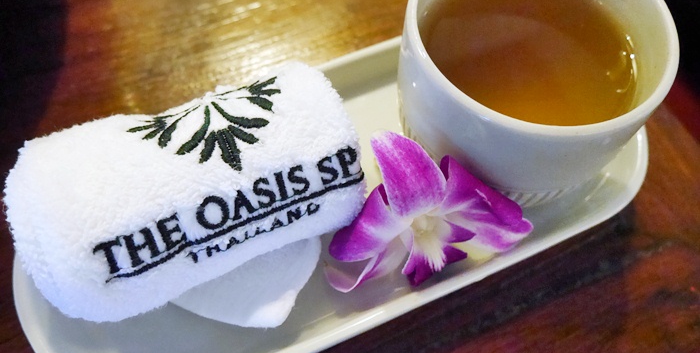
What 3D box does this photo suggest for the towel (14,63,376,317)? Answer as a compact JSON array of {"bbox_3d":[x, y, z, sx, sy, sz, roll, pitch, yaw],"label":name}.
[{"bbox_3d":[-0.048,0.004,0.181,0.101,0.051,0.056,-20,65,-11],"label":"towel"}]

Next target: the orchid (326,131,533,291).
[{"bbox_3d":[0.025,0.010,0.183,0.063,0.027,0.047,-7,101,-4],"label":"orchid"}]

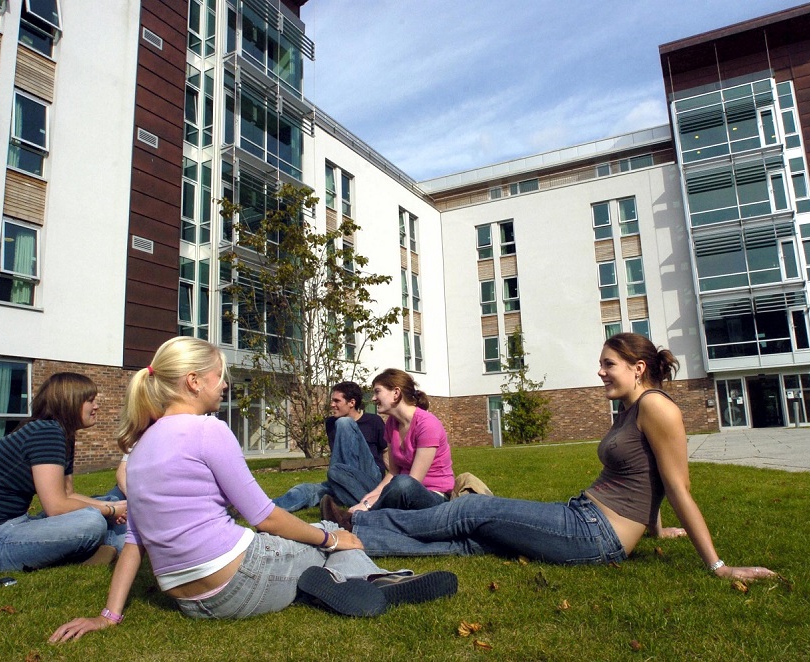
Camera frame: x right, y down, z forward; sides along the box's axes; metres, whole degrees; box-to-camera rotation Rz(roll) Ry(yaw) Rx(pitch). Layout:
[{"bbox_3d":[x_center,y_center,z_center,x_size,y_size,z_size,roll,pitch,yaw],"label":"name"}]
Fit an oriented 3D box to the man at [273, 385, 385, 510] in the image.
[{"bbox_3d":[-0.512,0.761,3.930,0.880,0.870,0.600,6,-13,-37],"label":"man"}]

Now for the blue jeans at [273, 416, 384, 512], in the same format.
[{"bbox_3d":[-0.516,0.873,3.876,0.820,0.600,0.550,6,-13,-37],"label":"blue jeans"}]

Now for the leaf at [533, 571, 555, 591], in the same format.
[{"bbox_3d":[0.433,0.780,1.820,0.060,0.040,0.055,-2,-10,0],"label":"leaf"}]

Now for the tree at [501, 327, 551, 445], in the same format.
[{"bbox_3d":[5.061,2.310,24.741,2.150,4.900,2.150,-2,-10,0],"label":"tree"}]

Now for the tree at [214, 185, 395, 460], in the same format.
[{"bbox_3d":[-1.792,-0.281,10.768,3.250,5.200,3.200,-2,-10,0],"label":"tree"}]

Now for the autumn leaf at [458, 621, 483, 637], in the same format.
[{"bbox_3d":[0.161,0.731,1.430,0.065,0.030,0.050,-2,-10,0],"label":"autumn leaf"}]

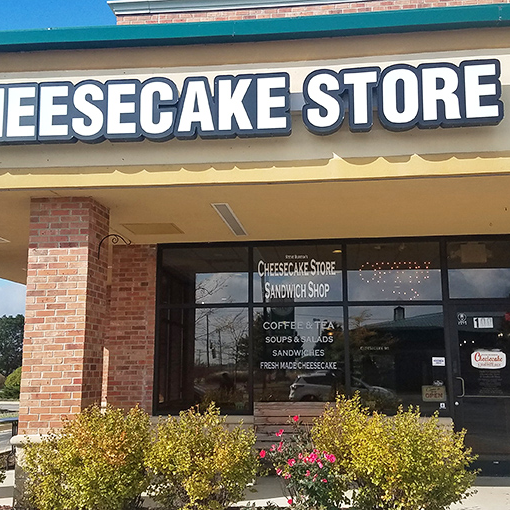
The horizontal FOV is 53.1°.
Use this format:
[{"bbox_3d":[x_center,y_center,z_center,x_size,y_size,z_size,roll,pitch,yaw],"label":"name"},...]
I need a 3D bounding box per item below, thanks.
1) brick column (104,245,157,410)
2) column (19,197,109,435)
[{"bbox_3d":[-1.678,1.060,7.286,0.650,2.340,0.500,-1,-9,4],"label":"brick column"},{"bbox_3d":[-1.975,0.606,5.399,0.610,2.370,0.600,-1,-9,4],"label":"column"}]

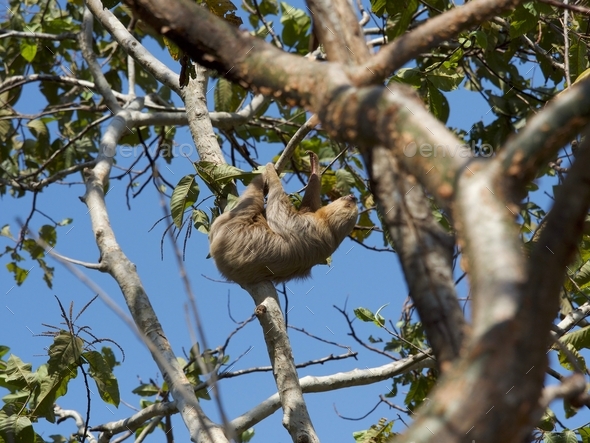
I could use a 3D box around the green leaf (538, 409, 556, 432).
[{"bbox_3d":[0.879,0.693,17.800,0.063,0.080,0.038,0,-18,0],"label":"green leaf"}]

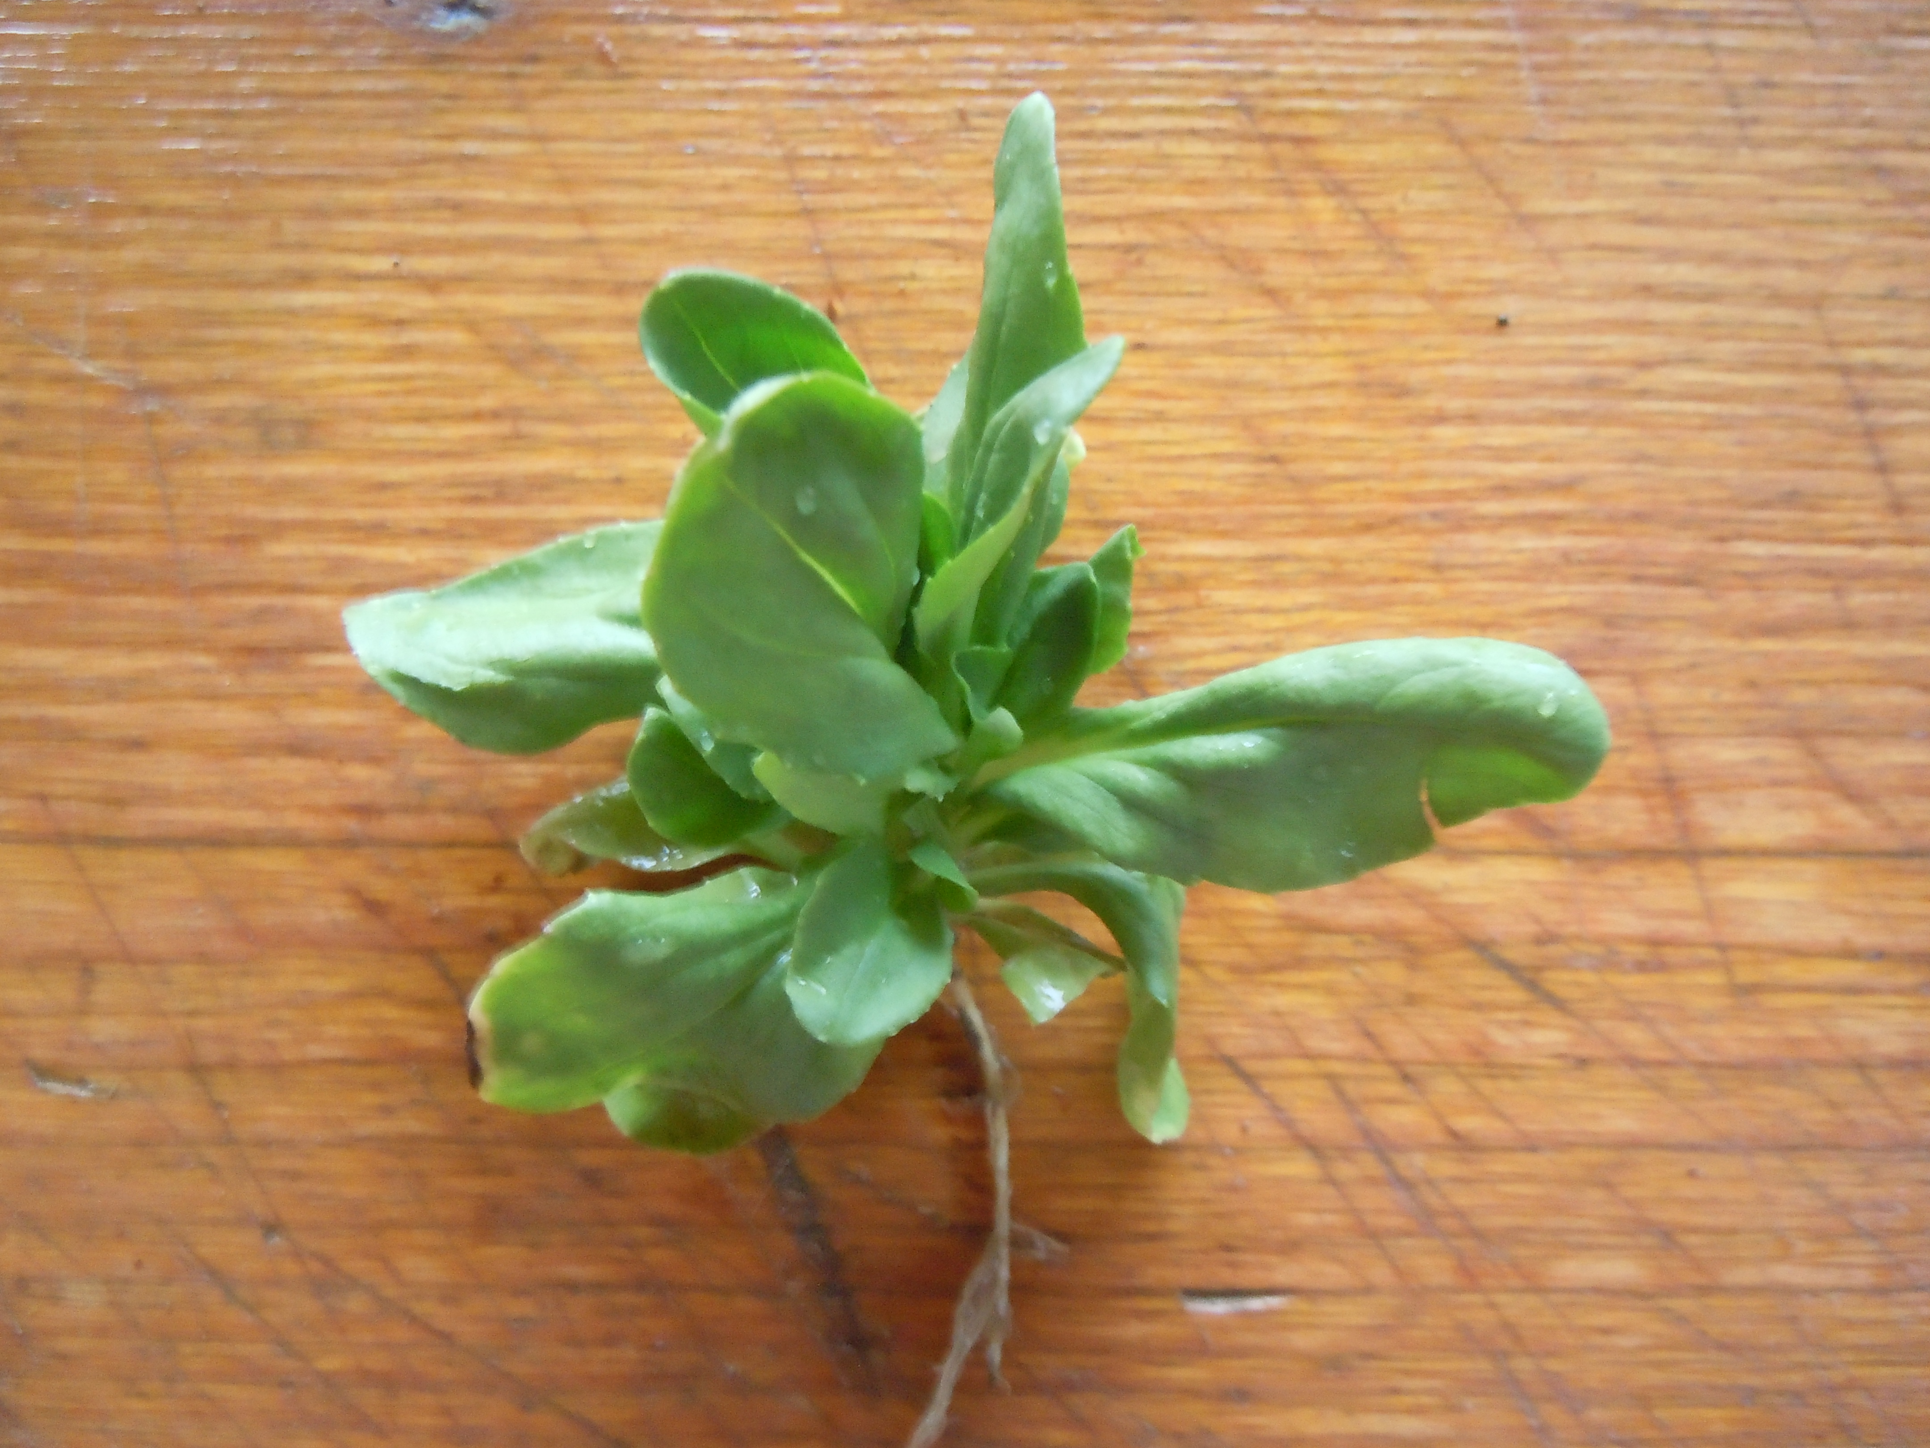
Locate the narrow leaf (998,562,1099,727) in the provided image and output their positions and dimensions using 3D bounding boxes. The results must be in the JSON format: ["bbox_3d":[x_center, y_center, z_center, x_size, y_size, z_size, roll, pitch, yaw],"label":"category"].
[{"bbox_3d":[0.013,-0.012,0.262,0.015,0.010,0.031,30,102,21],"label":"narrow leaf"}]

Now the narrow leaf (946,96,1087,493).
[{"bbox_3d":[0.009,-0.068,0.272,0.020,0.013,0.072,7,84,9],"label":"narrow leaf"}]

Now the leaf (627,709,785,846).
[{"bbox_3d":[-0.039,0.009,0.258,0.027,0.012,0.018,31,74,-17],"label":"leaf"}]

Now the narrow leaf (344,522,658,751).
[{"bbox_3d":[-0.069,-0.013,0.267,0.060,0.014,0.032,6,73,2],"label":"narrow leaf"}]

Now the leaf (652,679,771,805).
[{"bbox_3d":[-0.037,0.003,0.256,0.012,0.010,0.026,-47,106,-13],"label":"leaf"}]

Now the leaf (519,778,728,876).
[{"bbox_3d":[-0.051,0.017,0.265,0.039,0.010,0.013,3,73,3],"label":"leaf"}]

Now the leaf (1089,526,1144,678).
[{"bbox_3d":[0.022,-0.019,0.270,0.013,0.008,0.029,25,93,-3],"label":"leaf"}]

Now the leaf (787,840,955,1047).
[{"bbox_3d":[-0.014,0.034,0.256,0.025,0.010,0.034,13,75,1],"label":"leaf"}]

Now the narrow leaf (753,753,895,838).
[{"bbox_3d":[-0.021,0.010,0.252,0.026,0.008,0.015,24,95,-12],"label":"narrow leaf"}]

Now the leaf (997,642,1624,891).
[{"bbox_3d":[0.052,0.007,0.265,0.099,0.020,0.034,-5,83,0],"label":"leaf"}]

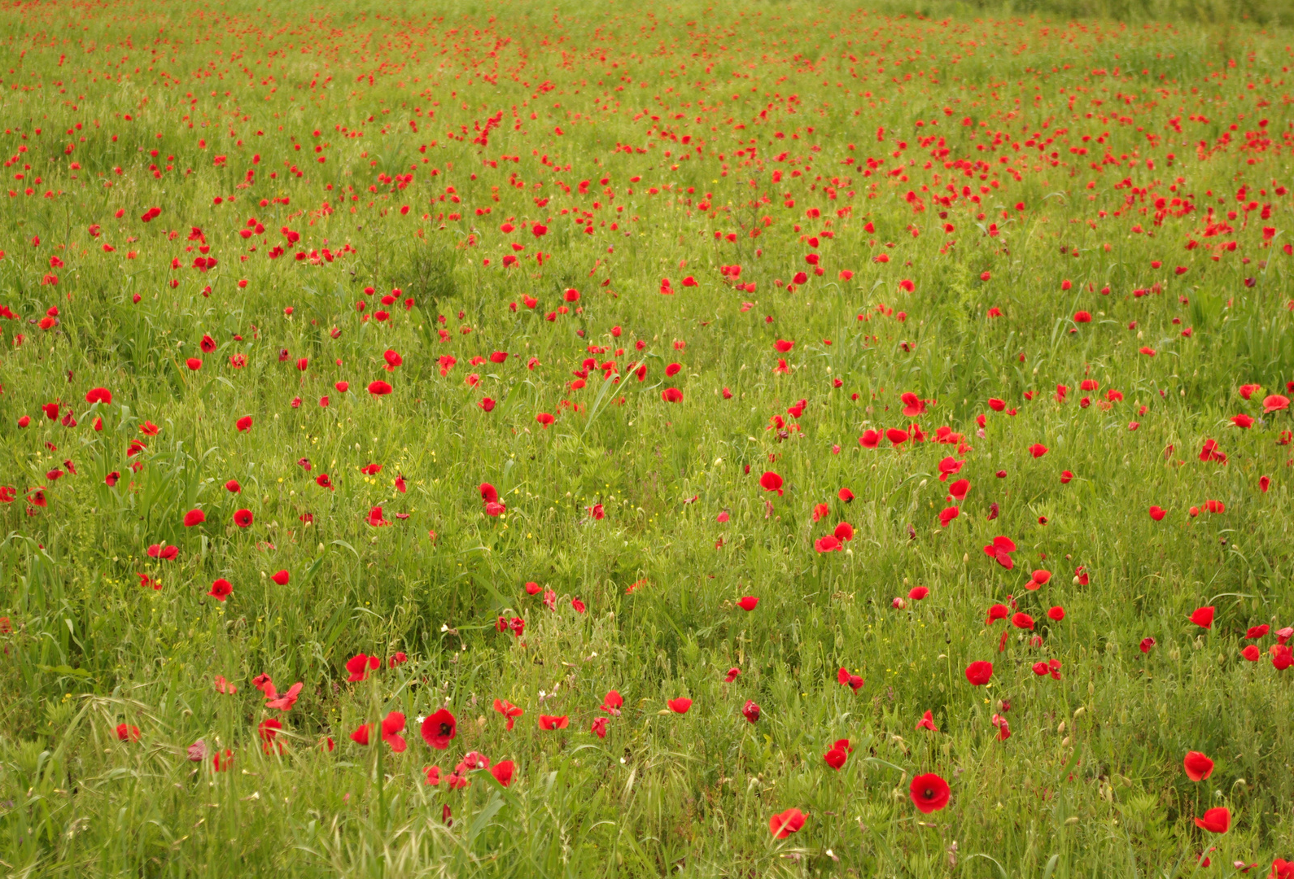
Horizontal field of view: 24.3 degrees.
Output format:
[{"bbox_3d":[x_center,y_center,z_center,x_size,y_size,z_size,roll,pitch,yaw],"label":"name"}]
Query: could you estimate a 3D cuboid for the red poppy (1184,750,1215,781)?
[{"bbox_3d":[0.899,0.530,4.900,0.051,0.048,0.050,2,10,11],"label":"red poppy"}]

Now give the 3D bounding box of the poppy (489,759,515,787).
[{"bbox_3d":[-0.227,0.524,4.724,0.039,0.037,0.035,-1,11,-3],"label":"poppy"}]

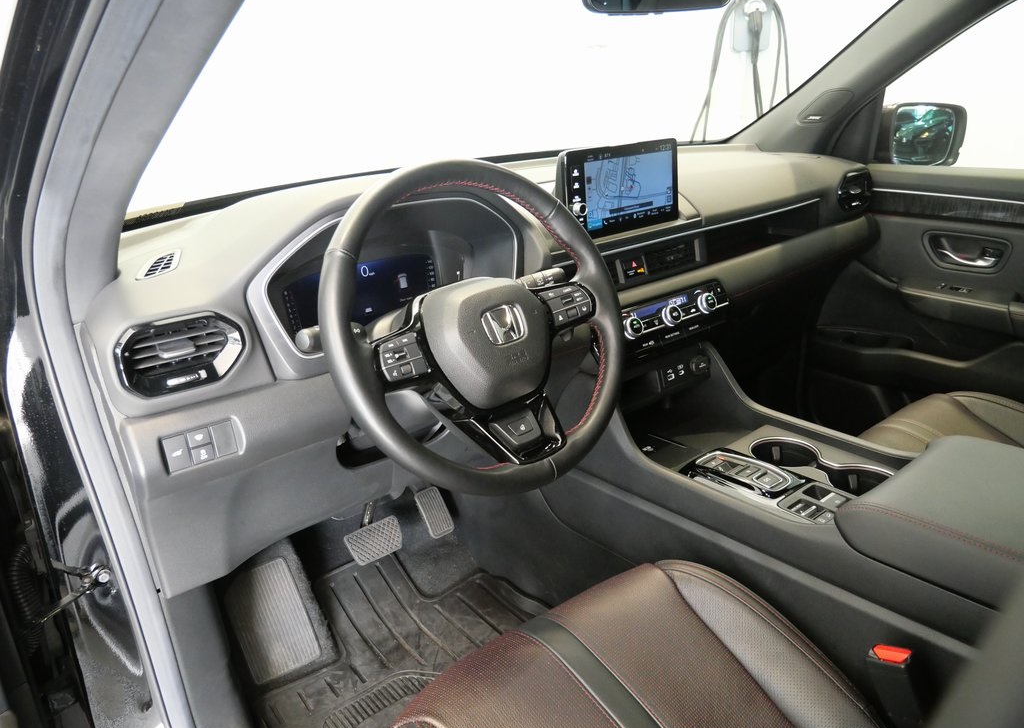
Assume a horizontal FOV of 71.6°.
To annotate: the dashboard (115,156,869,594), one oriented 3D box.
[{"bbox_3d":[0.106,-0.183,1.229,1.480,0.380,0.450,-19,26,-35],"label":"dashboard"}]

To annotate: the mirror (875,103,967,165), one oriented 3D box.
[{"bbox_3d":[0.987,-0.551,1.719,0.225,0.165,0.120,-9,22,-15],"label":"mirror"}]

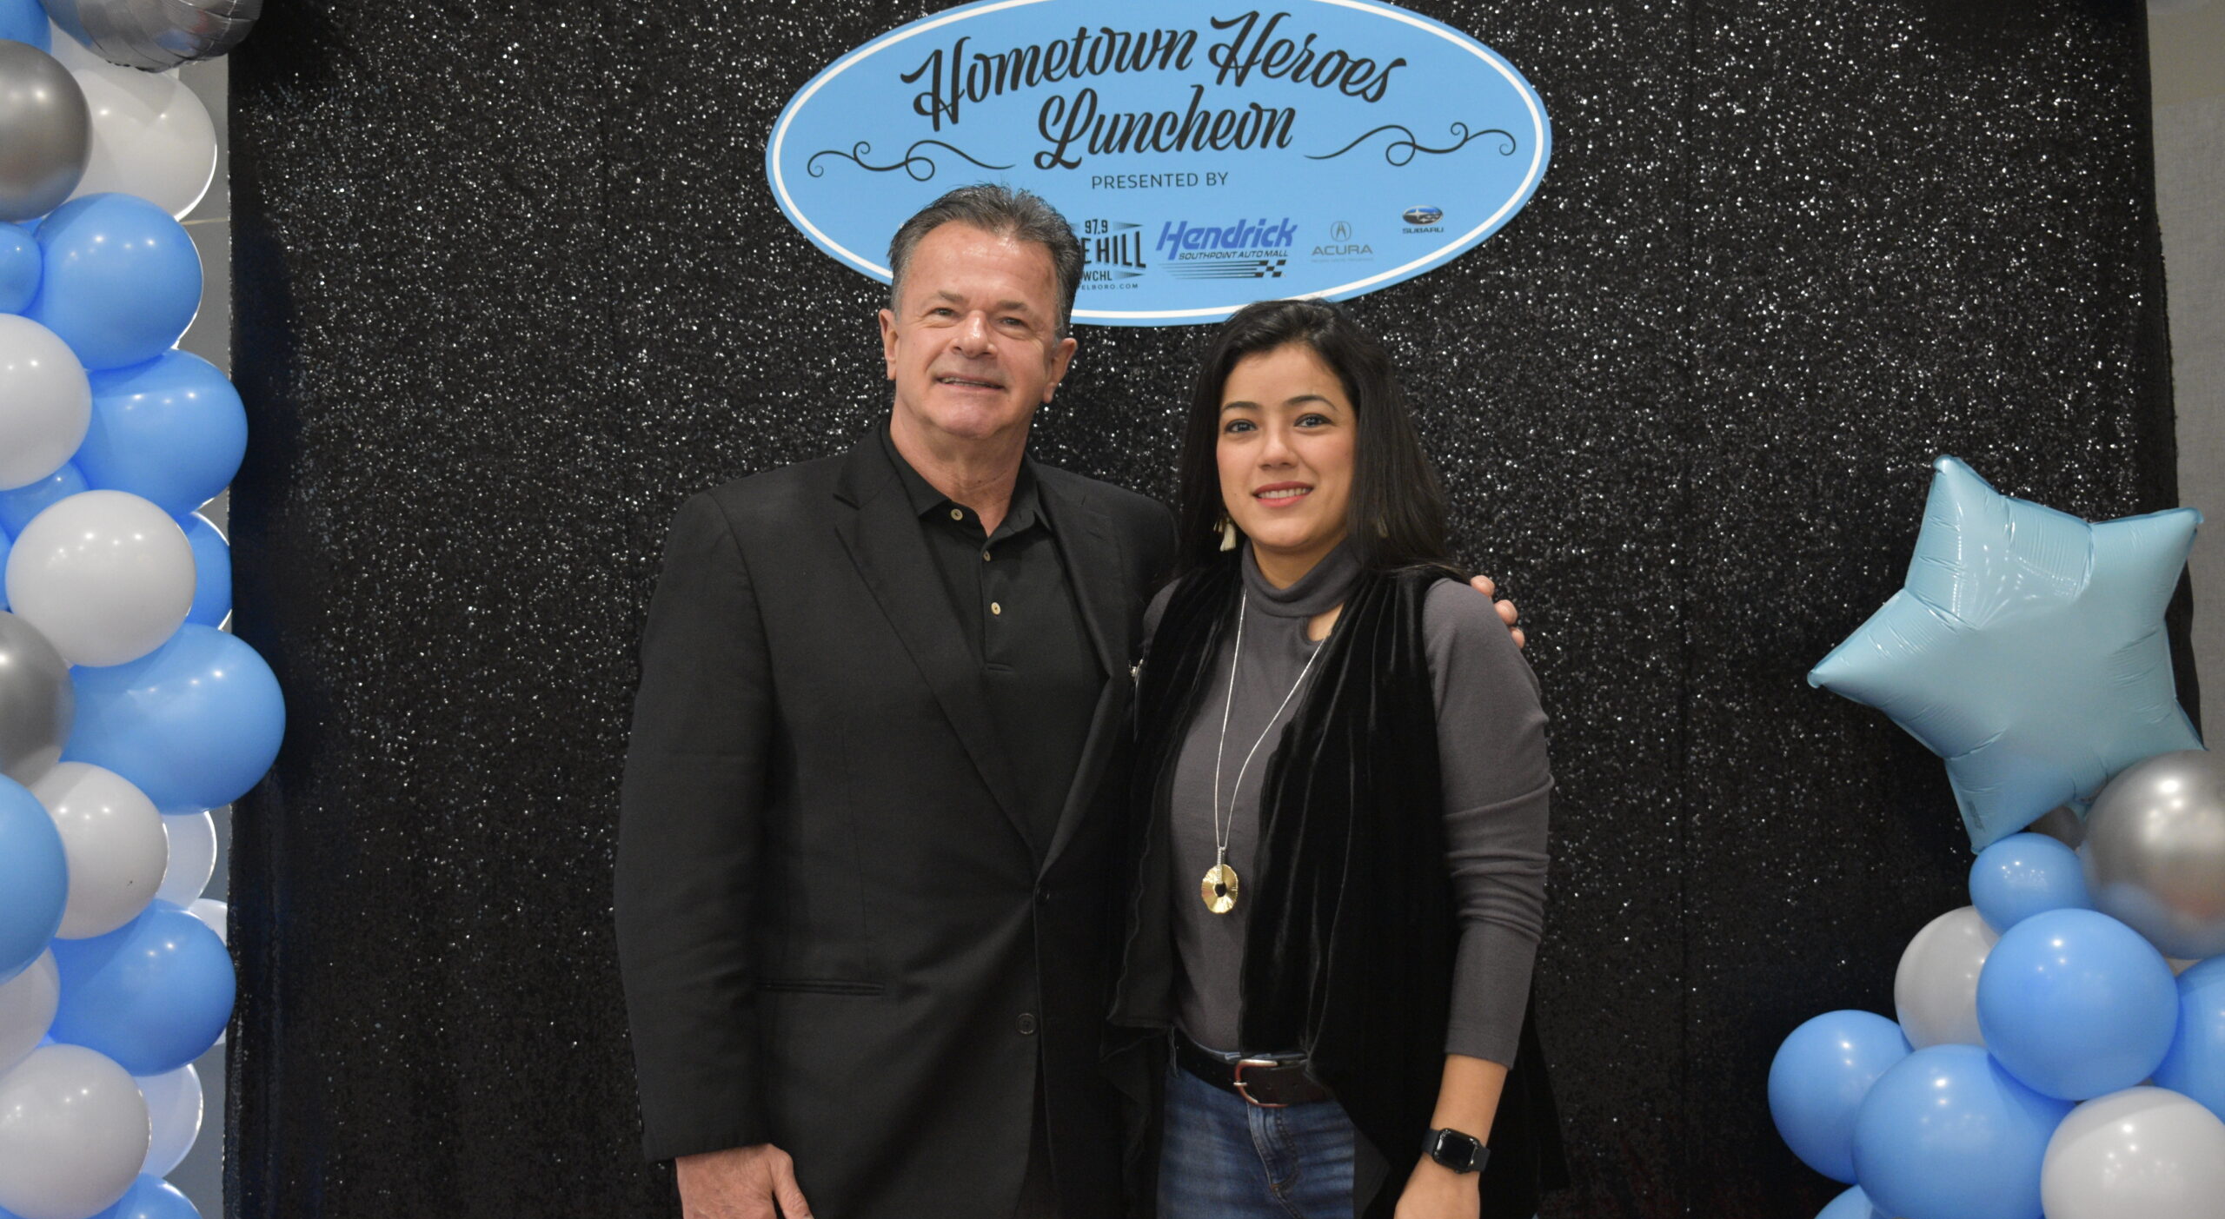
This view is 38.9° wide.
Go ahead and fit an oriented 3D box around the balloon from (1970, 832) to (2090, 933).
[{"bbox_3d":[0.944,0.286,3.250,0.121,0.115,0.121,-1,0,14],"label":"balloon"}]

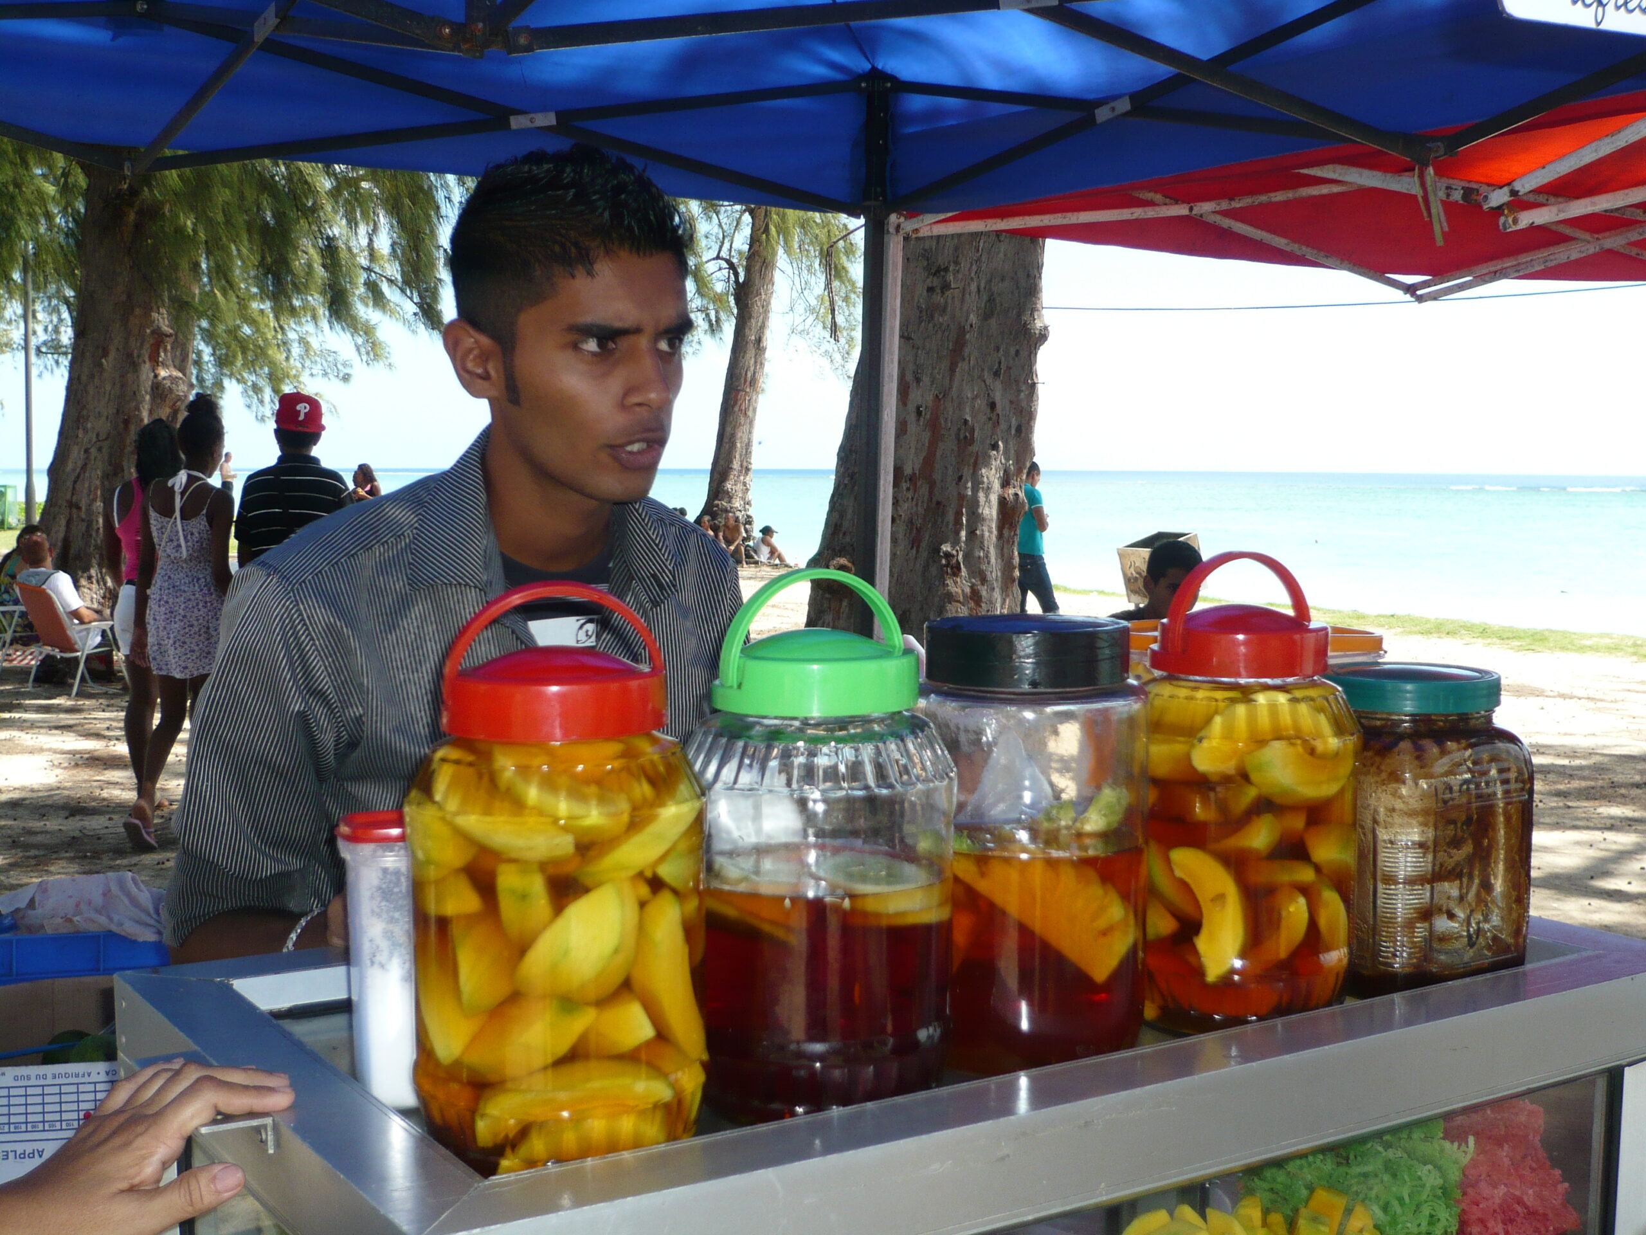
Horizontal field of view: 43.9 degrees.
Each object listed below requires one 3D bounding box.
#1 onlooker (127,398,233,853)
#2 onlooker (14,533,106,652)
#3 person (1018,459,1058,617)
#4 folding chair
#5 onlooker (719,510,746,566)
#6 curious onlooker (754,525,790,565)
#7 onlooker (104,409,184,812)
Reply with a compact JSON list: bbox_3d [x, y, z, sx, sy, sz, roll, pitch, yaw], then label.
[{"bbox_3d":[-2.452,0.007,7.900,0.420,1.700,0.480,1,4,7],"label":"onlooker"},{"bbox_3d":[-4.980,-0.038,13.500,0.560,1.070,0.800,3,5,37],"label":"onlooker"},{"bbox_3d":[1.686,-0.405,16.300,0.420,1.690,0.460,-3,5,-40],"label":"person"},{"bbox_3d":[-4.909,0.139,13.400,0.540,0.750,0.600,4,5,38],"label":"folding chair"},{"bbox_3d":[-1.754,-1.496,39.000,0.560,1.040,0.720,2,4,18],"label":"onlooker"},{"bbox_3d":[-0.981,-1.391,39.500,0.740,0.760,0.480,-1,4,-17],"label":"curious onlooker"},{"bbox_3d":[-2.864,-0.014,8.650,0.420,1.640,0.420,1,4,5],"label":"onlooker"}]

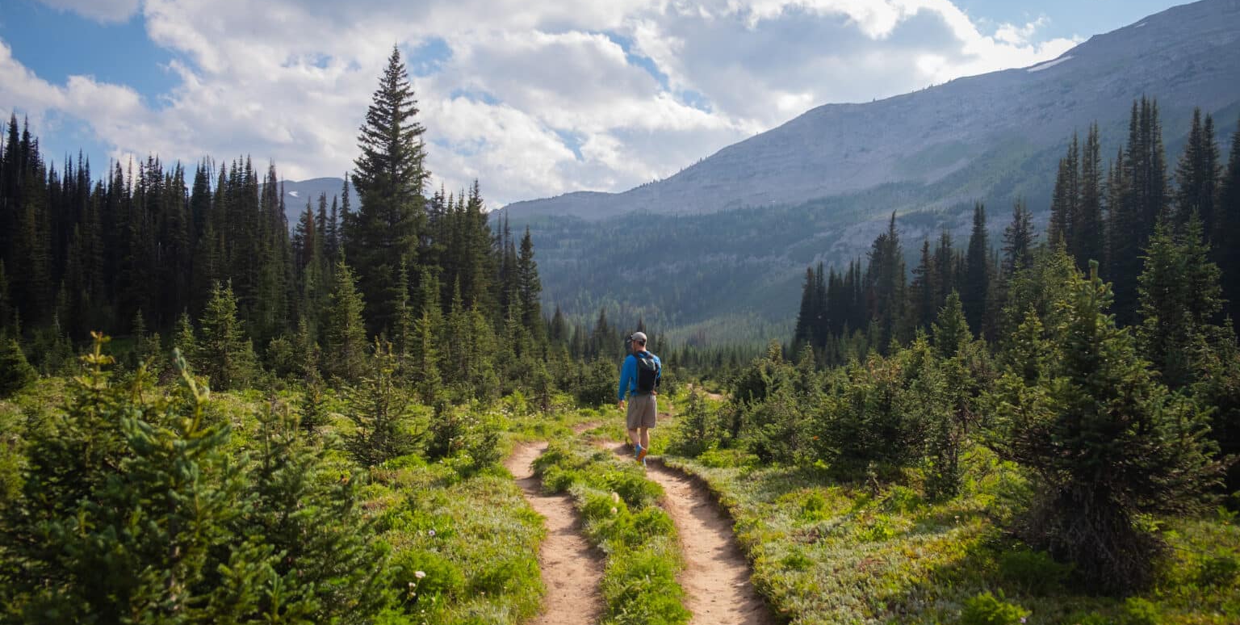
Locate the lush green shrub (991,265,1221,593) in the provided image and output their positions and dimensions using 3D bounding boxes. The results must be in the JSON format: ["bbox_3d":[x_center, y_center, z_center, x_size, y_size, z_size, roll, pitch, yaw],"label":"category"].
[{"bbox_3d":[3.174,0.753,6.300,1.506,2.127,1.400,0,-1,0],"label":"lush green shrub"}]

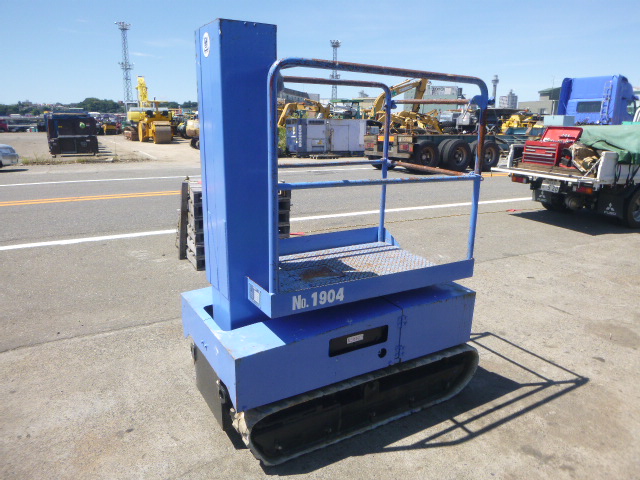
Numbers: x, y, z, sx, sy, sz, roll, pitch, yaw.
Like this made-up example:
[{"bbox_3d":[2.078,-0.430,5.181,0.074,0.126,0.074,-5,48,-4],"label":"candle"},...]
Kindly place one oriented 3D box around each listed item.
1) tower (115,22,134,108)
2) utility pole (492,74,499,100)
[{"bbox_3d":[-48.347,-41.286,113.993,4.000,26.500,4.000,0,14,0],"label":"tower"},{"bbox_3d":[51.875,-40.538,134.933,1.800,16.000,1.800,0,14,0],"label":"utility pole"}]

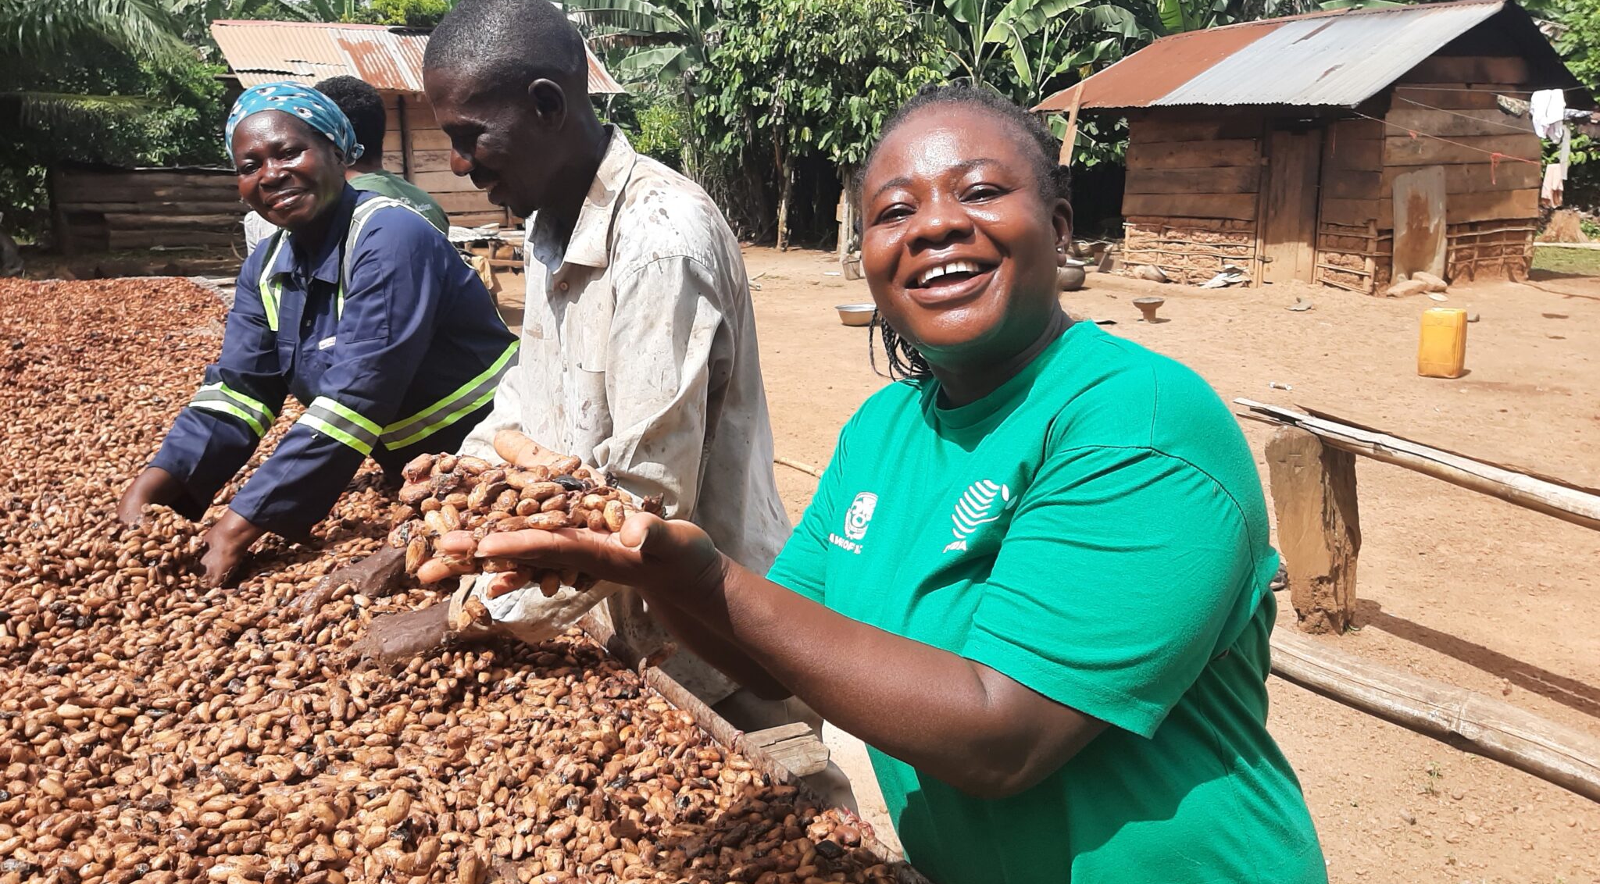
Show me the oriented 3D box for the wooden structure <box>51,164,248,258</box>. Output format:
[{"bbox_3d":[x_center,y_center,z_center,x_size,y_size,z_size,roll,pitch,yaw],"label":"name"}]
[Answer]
[{"bbox_3d":[-10.535,-3.801,19.772,3.400,1.550,1.600,-6,13,-17],"label":"wooden structure"}]

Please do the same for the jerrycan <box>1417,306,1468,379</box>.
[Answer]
[{"bbox_3d":[4.280,-0.678,7.994,0.240,0.430,0.270,9,17,40],"label":"jerrycan"}]

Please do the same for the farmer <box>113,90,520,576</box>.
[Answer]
[{"bbox_3d":[-0.672,0.262,1.940,0.620,1.580,0.550,-13,17,-41],"label":"farmer"}]

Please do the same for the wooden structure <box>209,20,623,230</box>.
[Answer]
[{"bbox_3d":[-5.440,-4.121,17.483,5.100,3.600,3.300,-10,15,-30],"label":"wooden structure"}]

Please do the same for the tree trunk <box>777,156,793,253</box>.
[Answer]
[{"bbox_3d":[-0.243,-3.830,19.432,0.200,1.600,0.200,-2,13,0],"label":"tree trunk"}]

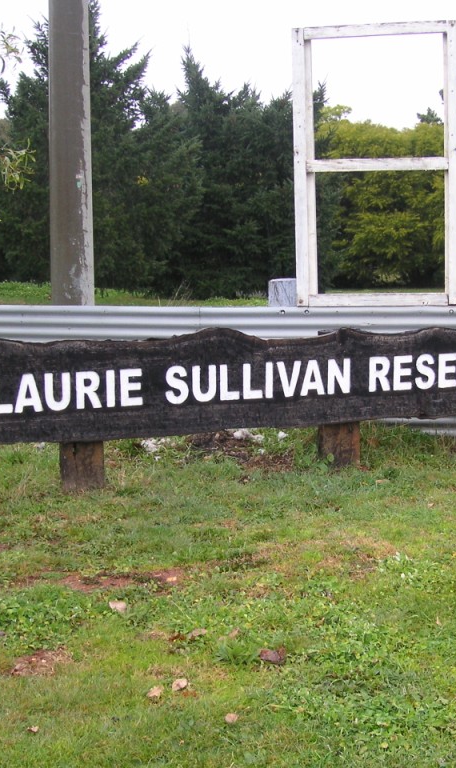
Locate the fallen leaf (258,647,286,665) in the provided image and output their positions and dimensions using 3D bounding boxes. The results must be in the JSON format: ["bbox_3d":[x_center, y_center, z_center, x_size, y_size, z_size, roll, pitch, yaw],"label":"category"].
[{"bbox_3d":[0.125,0.764,3.080,0.079,0.035,0.060,0,7,0],"label":"fallen leaf"}]

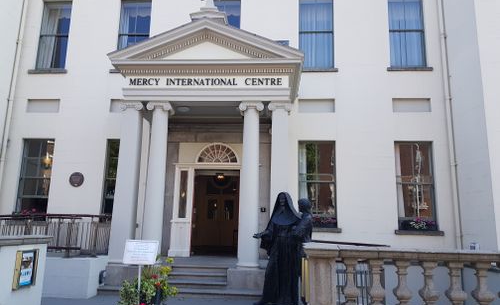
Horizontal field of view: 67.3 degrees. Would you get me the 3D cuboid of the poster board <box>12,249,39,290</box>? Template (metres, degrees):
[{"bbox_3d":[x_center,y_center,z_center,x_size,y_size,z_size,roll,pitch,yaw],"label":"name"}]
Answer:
[{"bbox_3d":[-3.174,1.663,5.357,0.078,0.536,0.451,1,-11,0],"label":"poster board"}]

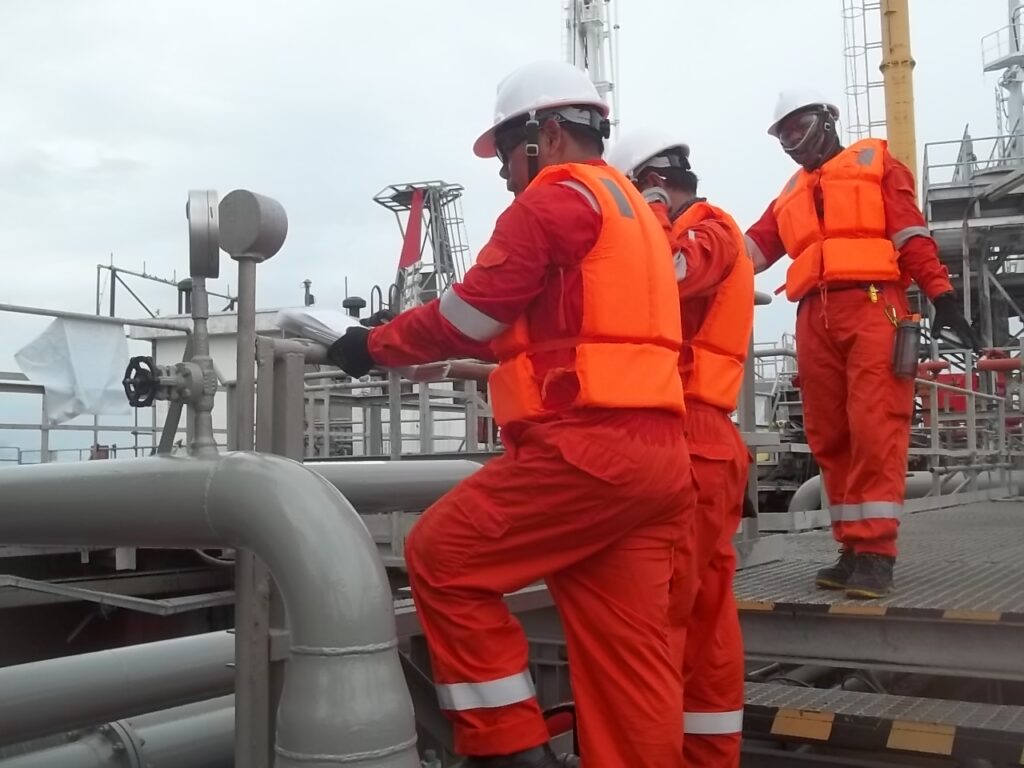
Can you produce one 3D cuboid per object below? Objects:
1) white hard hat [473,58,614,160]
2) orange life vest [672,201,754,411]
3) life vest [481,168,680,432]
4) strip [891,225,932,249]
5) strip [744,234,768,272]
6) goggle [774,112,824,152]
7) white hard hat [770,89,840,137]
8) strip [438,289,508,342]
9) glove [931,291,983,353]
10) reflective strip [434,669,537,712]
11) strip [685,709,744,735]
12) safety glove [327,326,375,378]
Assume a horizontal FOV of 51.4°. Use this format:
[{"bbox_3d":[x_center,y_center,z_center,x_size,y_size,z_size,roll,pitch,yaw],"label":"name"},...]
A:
[{"bbox_3d":[0.063,-0.573,2.190,0.285,0.155,0.225,-14,-6,10],"label":"white hard hat"},{"bbox_3d":[0.403,-0.188,2.580,0.320,0.520,0.410,-5,-5,20],"label":"orange life vest"},{"bbox_3d":[0.152,-0.178,2.120,0.320,0.530,0.410,-7,-6,27],"label":"life vest"},{"bbox_3d":[1.321,-0.484,3.520,0.140,0.052,0.135,-19,-4,19],"label":"strip"},{"bbox_3d":[0.802,-0.435,3.550,0.055,0.135,0.120,-35,-25,-9],"label":"strip"},{"bbox_3d":[0.931,-0.820,3.460,0.090,0.080,0.155,-18,5,-30],"label":"goggle"},{"bbox_3d":[0.992,-0.911,3.600,0.280,0.150,0.220,-21,6,-27],"label":"white hard hat"},{"bbox_3d":[-0.075,-0.132,2.020,0.120,0.052,0.120,38,7,21],"label":"strip"},{"bbox_3d":[1.416,-0.200,3.400,0.120,0.190,0.090,-31,-6,10],"label":"glove"},{"bbox_3d":[-0.052,0.630,2.190,0.205,0.055,0.160,-10,-3,7],"label":"reflective strip"},{"bbox_3d":[0.483,0.843,2.660,0.180,0.055,0.150,-2,-4,11],"label":"strip"},{"bbox_3d":[-0.337,-0.066,2.220,0.105,0.110,0.095,-2,-4,17],"label":"safety glove"}]

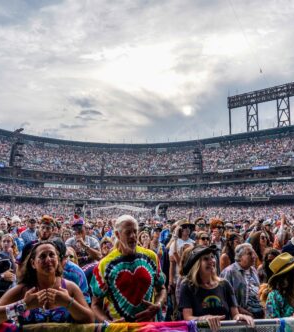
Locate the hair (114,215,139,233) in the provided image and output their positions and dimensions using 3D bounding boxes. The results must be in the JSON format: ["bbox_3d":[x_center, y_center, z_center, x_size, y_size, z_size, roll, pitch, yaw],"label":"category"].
[{"bbox_3d":[-0.148,0.419,2.400,0.165,0.160,0.200,5,-9,-30],"label":"hair"}]

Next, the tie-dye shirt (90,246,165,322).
[{"bbox_3d":[-0.138,0.886,2.420,0.550,0.640,0.310,2,-8,-15],"label":"tie-dye shirt"}]

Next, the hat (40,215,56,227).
[{"bbox_3d":[-1.083,0.599,3.650,0.180,0.130,0.220,-1,-8,10],"label":"hat"}]

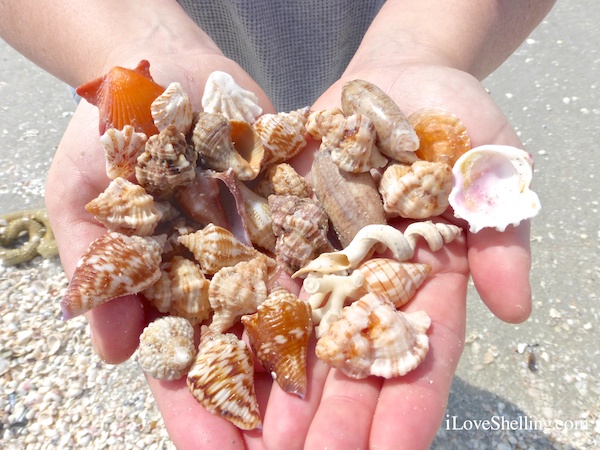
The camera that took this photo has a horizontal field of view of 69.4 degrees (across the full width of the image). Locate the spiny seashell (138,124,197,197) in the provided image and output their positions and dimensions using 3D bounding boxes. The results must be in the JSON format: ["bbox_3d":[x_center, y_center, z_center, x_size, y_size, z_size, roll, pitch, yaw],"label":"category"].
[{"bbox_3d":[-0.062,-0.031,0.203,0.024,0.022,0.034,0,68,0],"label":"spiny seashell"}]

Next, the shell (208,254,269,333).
[{"bbox_3d":[-0.022,0.024,0.154,0.017,0.013,0.030,20,57,14],"label":"shell"}]

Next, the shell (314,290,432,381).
[{"bbox_3d":[0.025,0.037,0.148,0.039,0.020,0.027,-12,56,-8],"label":"shell"}]

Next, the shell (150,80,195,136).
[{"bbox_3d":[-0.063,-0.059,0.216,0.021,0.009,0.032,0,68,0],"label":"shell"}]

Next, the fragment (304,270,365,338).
[{"bbox_3d":[0.012,0.027,0.154,0.021,0.011,0.026,-2,55,-2],"label":"fragment"}]

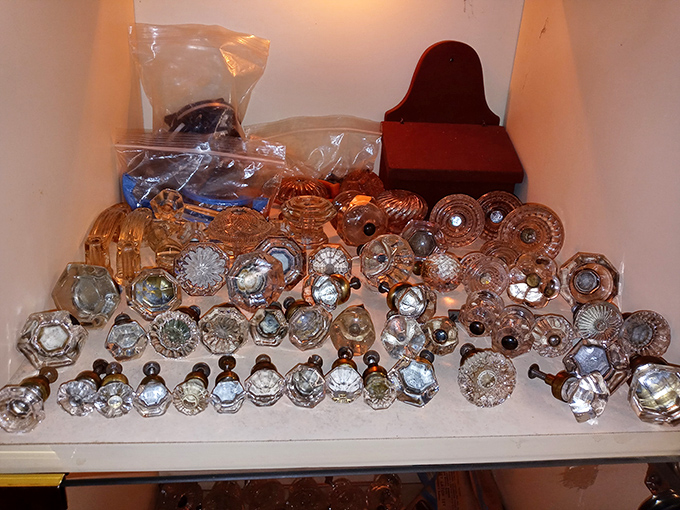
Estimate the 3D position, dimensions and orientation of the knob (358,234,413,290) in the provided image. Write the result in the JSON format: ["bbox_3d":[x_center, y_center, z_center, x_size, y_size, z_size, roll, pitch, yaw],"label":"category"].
[{"bbox_3d":[0.046,0.007,0.543,0.054,0.054,0.043,7,-1,8],"label":"knob"}]

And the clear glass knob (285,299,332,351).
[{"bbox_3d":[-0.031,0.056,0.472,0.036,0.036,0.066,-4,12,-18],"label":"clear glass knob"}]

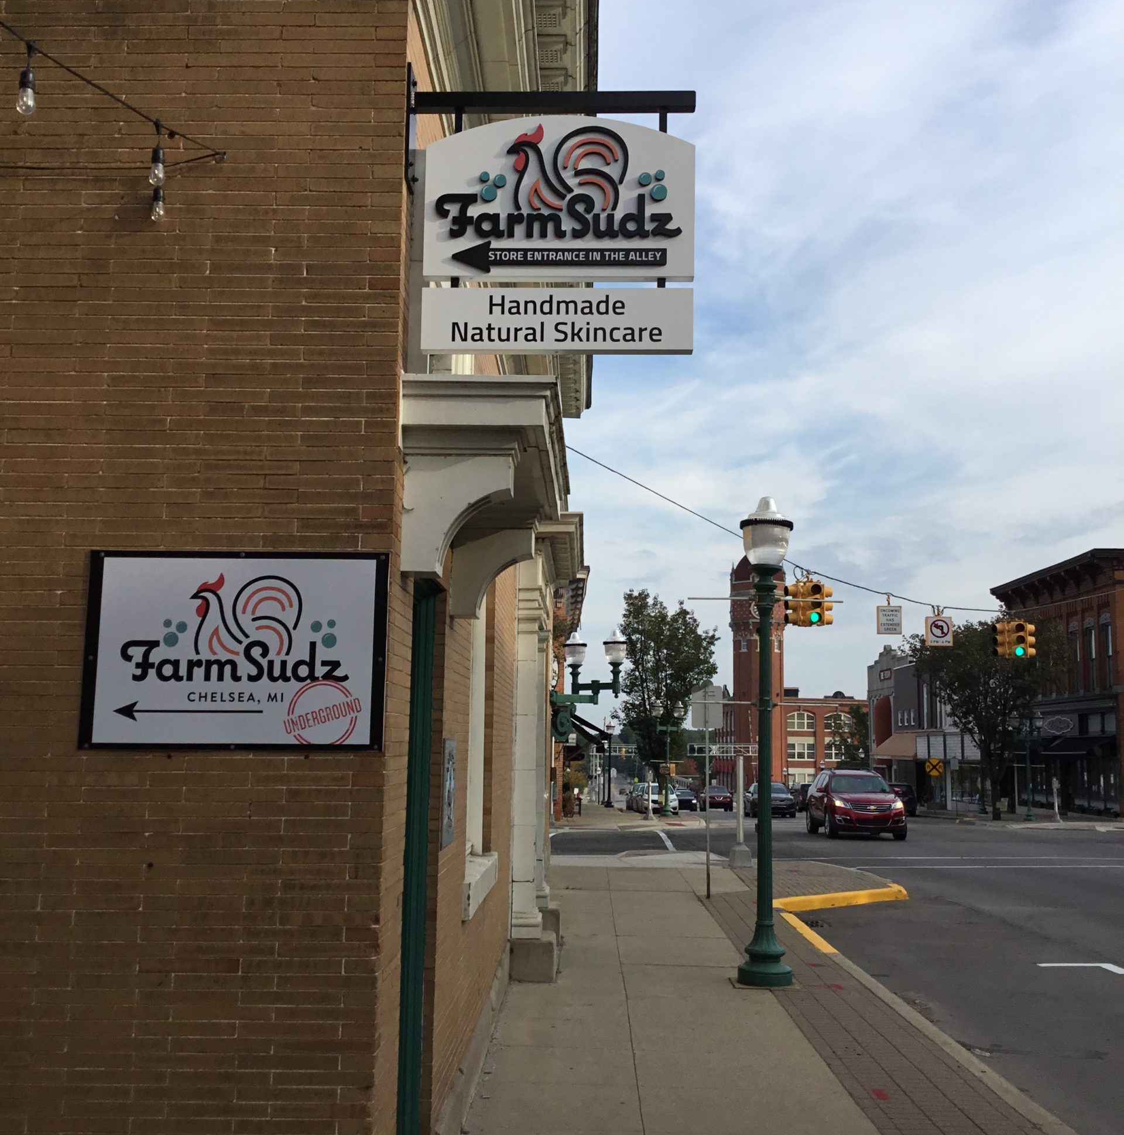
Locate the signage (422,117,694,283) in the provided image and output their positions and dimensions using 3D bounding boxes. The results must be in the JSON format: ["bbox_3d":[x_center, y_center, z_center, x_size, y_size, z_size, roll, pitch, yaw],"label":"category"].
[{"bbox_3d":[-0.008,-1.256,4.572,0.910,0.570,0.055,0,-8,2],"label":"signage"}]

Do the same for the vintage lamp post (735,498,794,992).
[{"bbox_3d":[1.557,1.272,10.290,0.440,3.701,0.440,1,-8,1],"label":"vintage lamp post"}]

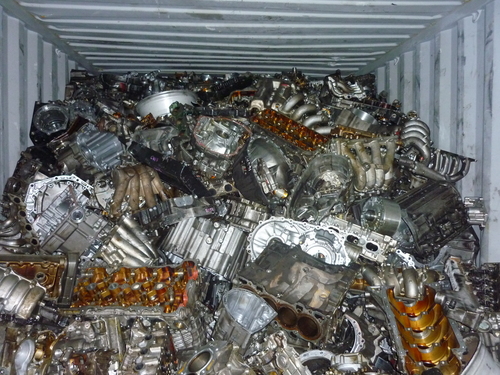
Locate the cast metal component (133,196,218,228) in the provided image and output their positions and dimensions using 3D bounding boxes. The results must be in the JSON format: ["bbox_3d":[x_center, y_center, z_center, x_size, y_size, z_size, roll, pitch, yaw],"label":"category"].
[{"bbox_3d":[-0.343,0.111,2.220,0.370,0.110,0.110,-14,-32,-9],"label":"cast metal component"}]

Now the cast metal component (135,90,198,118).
[{"bbox_3d":[-0.558,-0.581,3.300,0.400,0.150,0.380,-12,30,1],"label":"cast metal component"}]

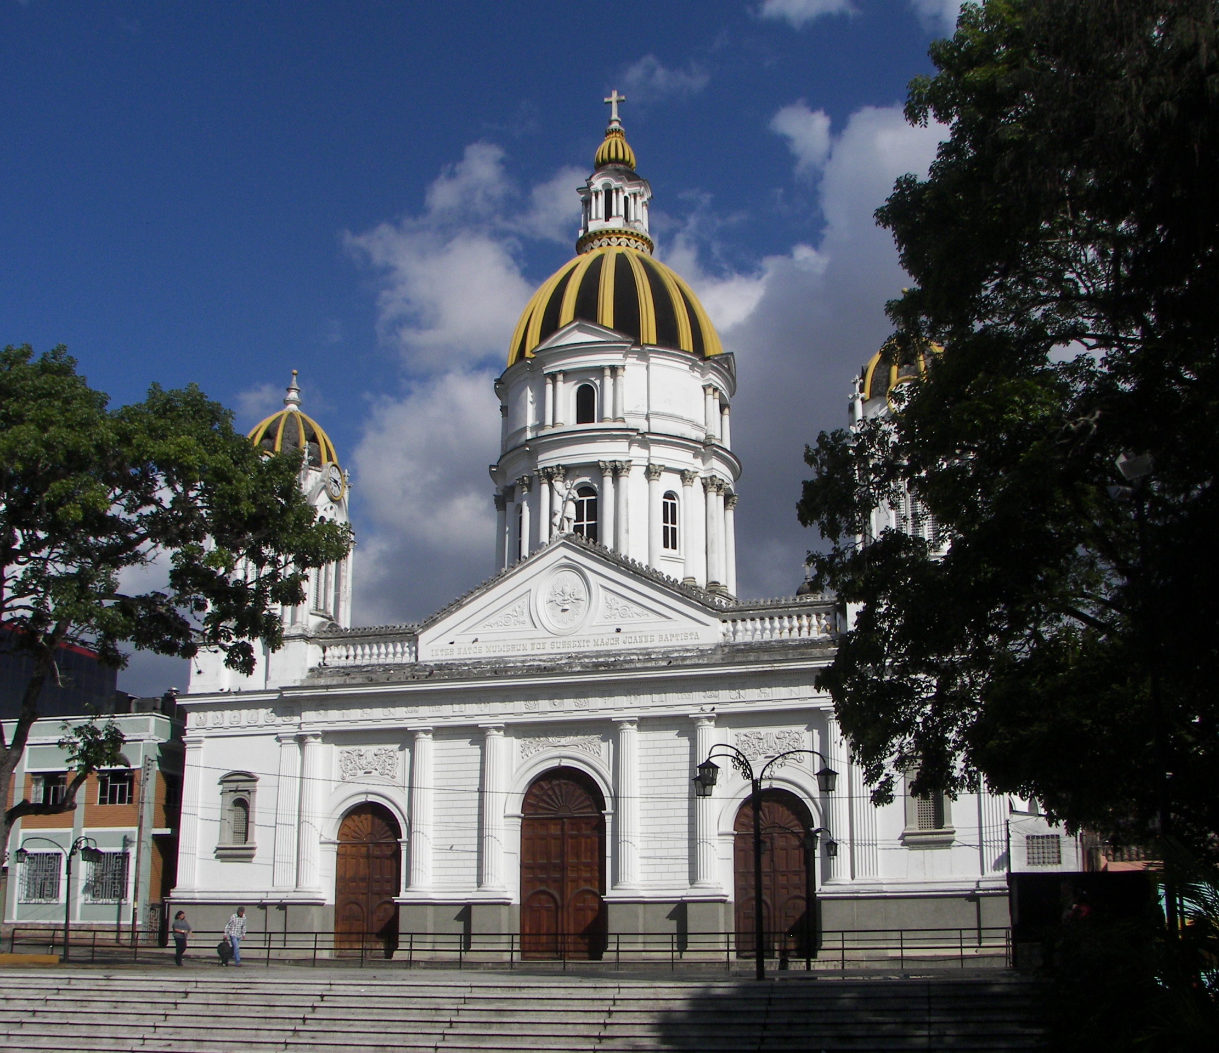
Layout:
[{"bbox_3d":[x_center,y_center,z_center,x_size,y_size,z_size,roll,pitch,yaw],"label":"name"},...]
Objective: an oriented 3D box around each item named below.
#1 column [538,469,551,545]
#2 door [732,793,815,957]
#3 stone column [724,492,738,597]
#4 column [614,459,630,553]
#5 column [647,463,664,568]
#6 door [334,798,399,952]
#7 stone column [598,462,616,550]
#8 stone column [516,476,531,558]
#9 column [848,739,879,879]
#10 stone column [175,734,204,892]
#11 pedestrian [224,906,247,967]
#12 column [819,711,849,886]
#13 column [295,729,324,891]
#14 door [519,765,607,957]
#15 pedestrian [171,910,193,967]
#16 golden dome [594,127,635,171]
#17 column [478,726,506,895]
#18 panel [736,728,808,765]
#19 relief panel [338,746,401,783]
[{"bbox_3d":[-2.291,0.015,51.960,0.500,4.360,0.500,-5,-17,16],"label":"column"},{"bbox_3d":[5.406,11.348,47.837,2.680,5.420,0.300,-5,-17,17],"label":"door"},{"bbox_3d":[4.977,0.922,59.188,0.550,4.600,0.550,-5,-17,17],"label":"stone column"},{"bbox_3d":[0.547,-0.265,55.121,0.550,4.600,0.550,-5,-17,17],"label":"column"},{"bbox_3d":[1.759,-0.207,55.330,0.550,4.600,0.550,-5,-17,17],"label":"column"},{"bbox_3d":[-8.076,11.816,48.928,2.170,4.950,0.150,-5,-17,16],"label":"door"},{"bbox_3d":[-0.073,-0.259,55.134,0.550,4.600,0.550,-5,-17,17],"label":"stone column"},{"bbox_3d":[-2.937,0.286,50.078,0.580,4.060,0.580,-5,-16,16],"label":"stone column"},{"bbox_3d":[8.198,8.640,47.392,0.880,5.530,0.500,-5,-17,17],"label":"column"},{"bbox_3d":[-13.590,9.263,47.333,0.780,5.008,0.500,-5,-16,16],"label":"stone column"},{"bbox_3d":[-10.858,11.887,42.400,0.460,1.690,0.560,-12,-19,36],"label":"pedestrian"},{"bbox_3d":[6.798,8.246,44.299,0.750,5.190,0.750,-5,-17,16],"label":"column"},{"bbox_3d":[-9.425,9.023,46.096,0.740,5.008,0.620,-5,-16,16],"label":"column"},{"bbox_3d":[-1.453,10.831,47.080,2.883,5.979,0.150,-5,-17,16],"label":"door"},{"bbox_3d":[-12.461,12.009,42.600,0.500,1.570,0.500,-6,-16,19],"label":"pedestrian"},{"bbox_3d":[0.280,-15.629,60.287,1.721,2.091,1.721,0,-16,0],"label":"golden dome"},{"bbox_3d":[-3.807,9.124,47.462,0.750,5.273,0.750,0,-16,0],"label":"column"},{"bbox_3d":[5.078,6.909,45.623,2.308,1.059,0.100,-5,-17,16],"label":"panel"},{"bbox_3d":[-8.133,8.096,49.537,2.267,1.165,0.100,-5,-17,16],"label":"relief panel"}]

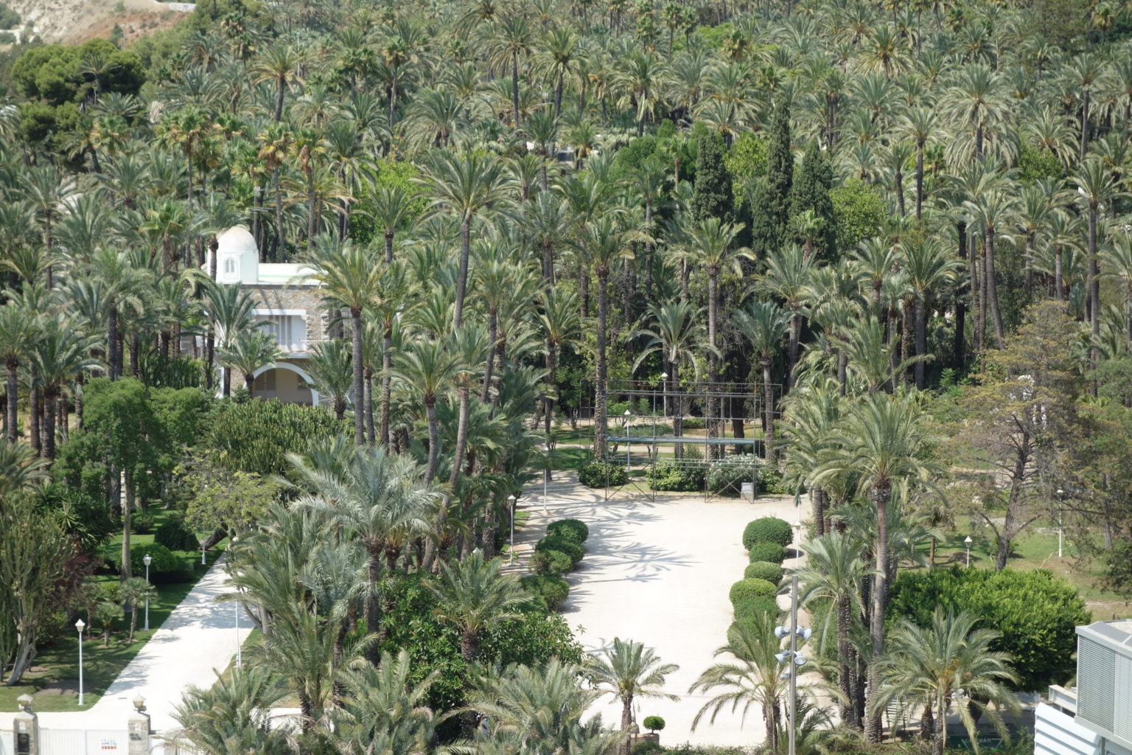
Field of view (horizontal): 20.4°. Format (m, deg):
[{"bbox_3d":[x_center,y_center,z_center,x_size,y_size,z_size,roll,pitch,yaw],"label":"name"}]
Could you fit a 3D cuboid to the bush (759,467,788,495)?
[{"bbox_3d":[11.960,5.894,179.041,1.914,1.499,1.914,0,9,0],"label":"bush"}]

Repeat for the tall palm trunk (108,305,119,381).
[{"bbox_3d":[-30.674,-1.677,213.538,0.600,6.800,0.580,0,9,0],"label":"tall palm trunk"}]

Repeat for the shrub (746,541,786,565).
[{"bbox_3d":[10.302,9.040,160.637,2.033,1.238,2.033,0,9,0],"label":"shrub"}]

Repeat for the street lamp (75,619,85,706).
[{"bbox_3d":[-21.209,12.410,137.136,0.450,3.870,0.450,0,8,0],"label":"street lamp"}]

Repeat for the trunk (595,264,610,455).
[{"bbox_3d":[2.360,-0.850,202.130,0.860,12.930,0.800,0,9,0],"label":"trunk"}]

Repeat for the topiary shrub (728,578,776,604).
[{"bbox_3d":[9.355,10.774,156.881,2.400,1.500,2.300,0,9,0],"label":"topiary shrub"}]

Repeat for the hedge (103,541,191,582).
[{"bbox_3d":[-21.822,9.580,164.068,4.400,1.930,4.000,0,8,0],"label":"hedge"}]

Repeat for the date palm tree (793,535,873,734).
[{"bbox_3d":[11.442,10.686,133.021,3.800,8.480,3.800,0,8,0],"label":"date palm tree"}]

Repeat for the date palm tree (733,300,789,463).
[{"bbox_3d":[12.297,0.418,195.788,3.500,10.430,3.500,0,8,0],"label":"date palm tree"}]

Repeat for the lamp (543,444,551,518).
[{"bbox_3d":[-1.152,5.858,181.734,0.420,3.890,0.420,0,8,0],"label":"lamp"}]

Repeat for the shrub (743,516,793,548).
[{"bbox_3d":[11.003,8.473,171.080,2.750,1.760,2.600,0,8,0],"label":"shrub"}]

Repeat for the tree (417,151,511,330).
[{"bbox_3d":[-6.630,-4.610,204.220,6.250,19.750,6.250,0,9,0],"label":"tree"}]

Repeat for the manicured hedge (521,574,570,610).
[{"bbox_3d":[-1.016,10.684,156.889,2.450,1.620,2.400,0,8,0],"label":"manicured hedge"}]

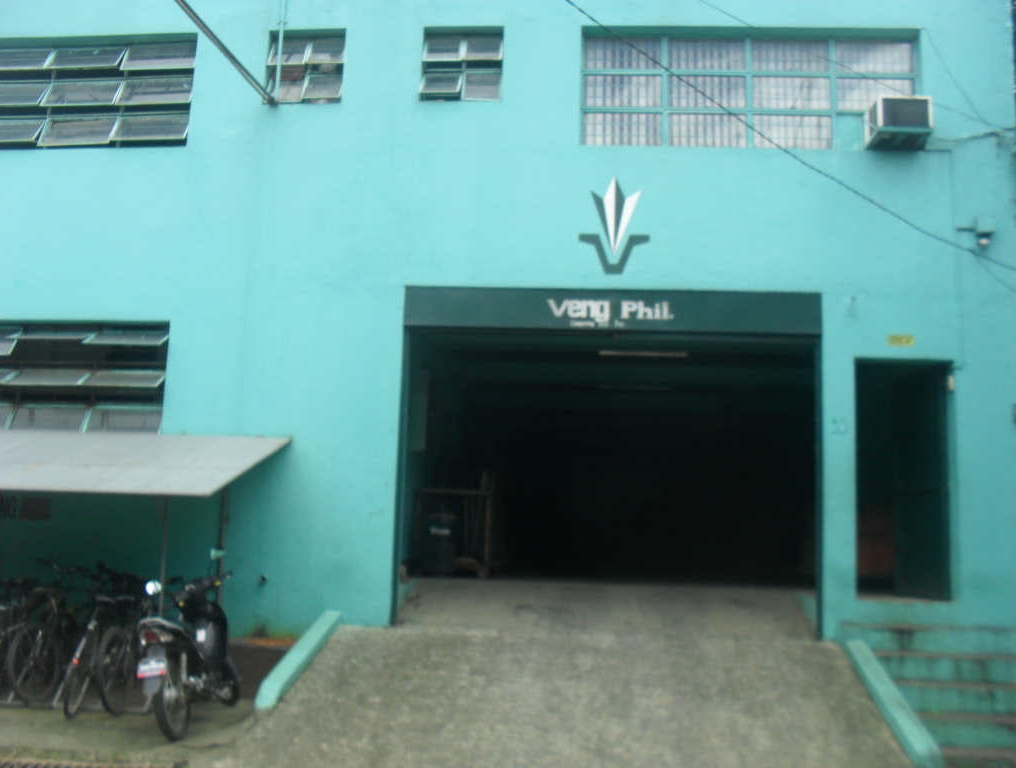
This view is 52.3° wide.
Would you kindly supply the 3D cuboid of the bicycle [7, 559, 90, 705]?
[{"bbox_3d":[-3.688,2.040,8.636,0.580,1.060,1.700,2,-7,-4],"label":"bicycle"}]

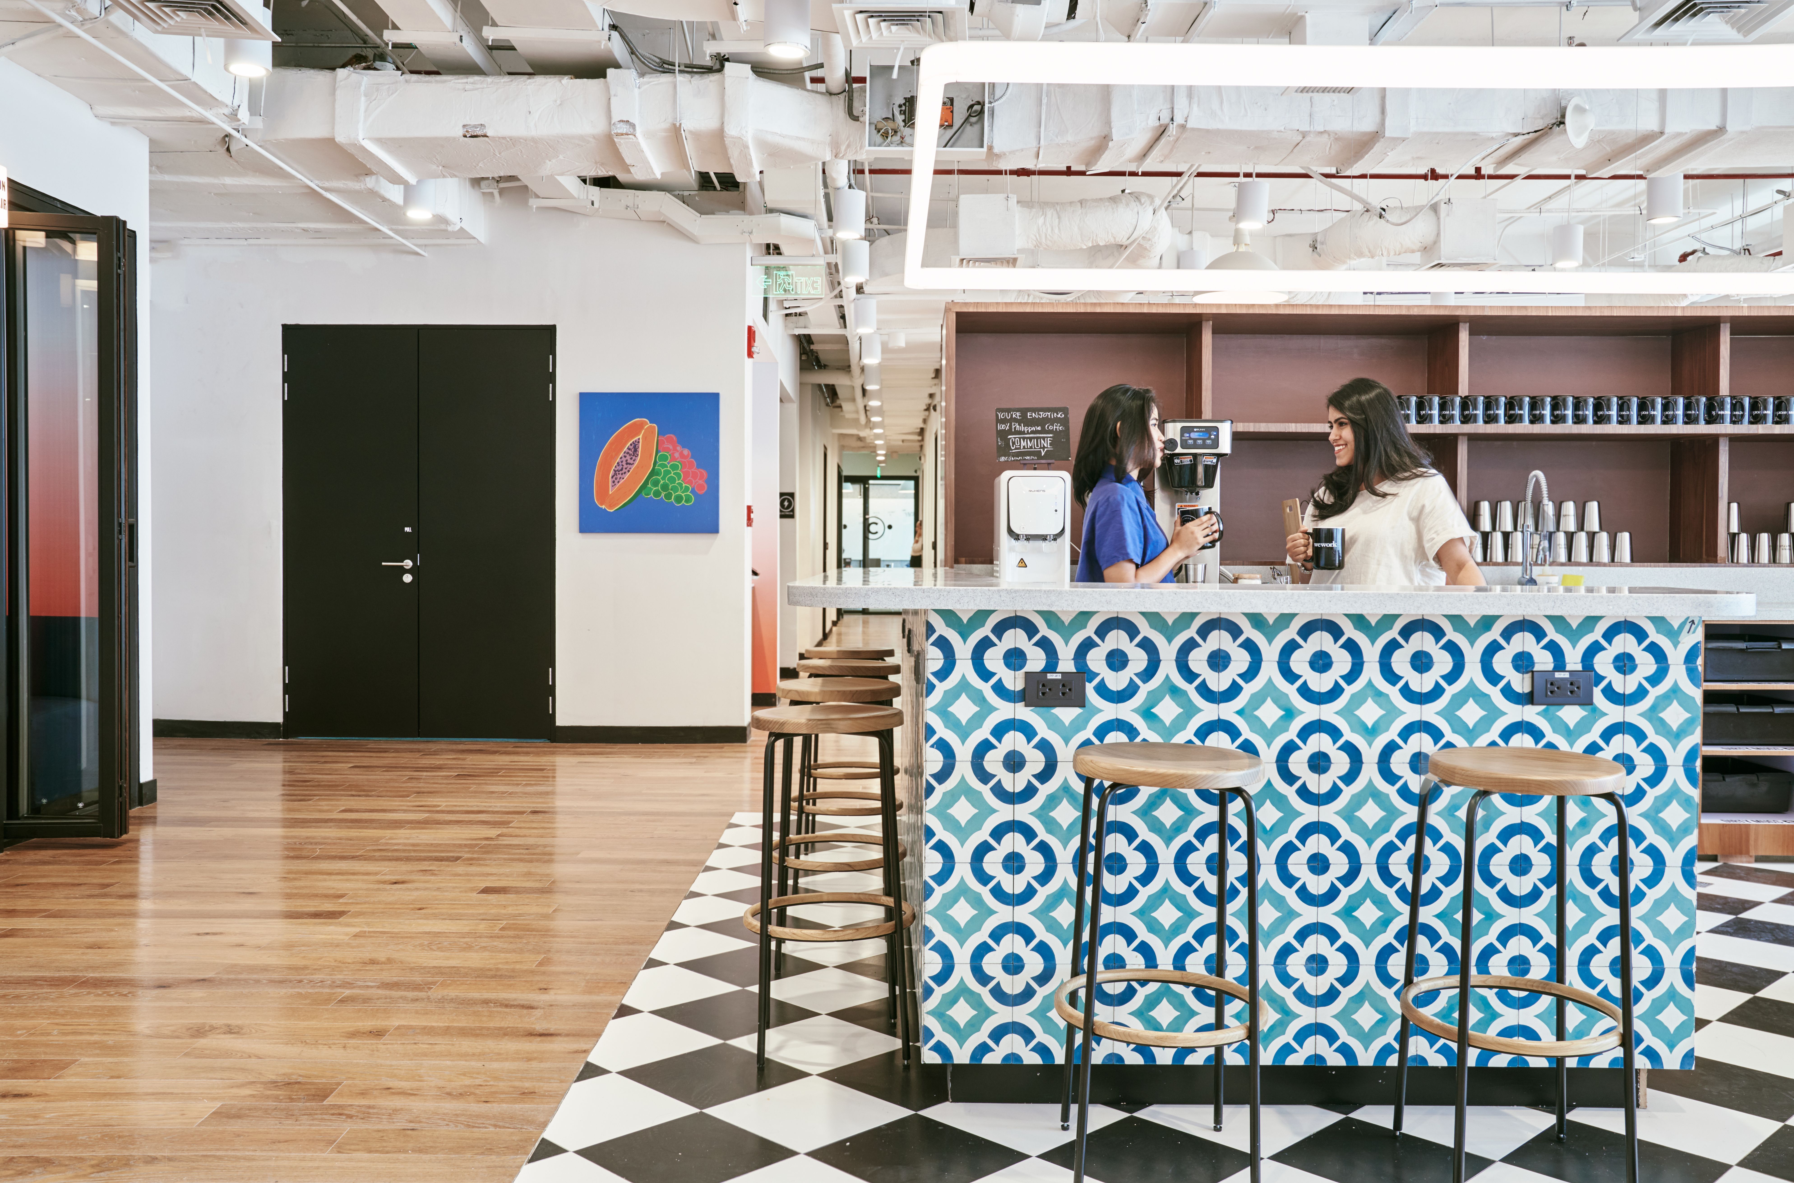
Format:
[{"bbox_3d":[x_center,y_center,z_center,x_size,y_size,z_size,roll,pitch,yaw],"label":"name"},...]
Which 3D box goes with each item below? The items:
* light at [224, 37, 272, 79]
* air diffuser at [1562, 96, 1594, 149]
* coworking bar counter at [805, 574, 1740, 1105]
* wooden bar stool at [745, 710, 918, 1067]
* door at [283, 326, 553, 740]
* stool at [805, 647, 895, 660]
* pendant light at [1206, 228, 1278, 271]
[{"bbox_3d":[-2.048,-1.740,4.881,0.142,0.198,0.142,0,1,0],"label":"light"},{"bbox_3d":[2.585,-1.778,5.858,0.200,0.200,0.100,-1,2,-41],"label":"air diffuser"},{"bbox_3d":[0.694,0.487,4.265,1.810,1.060,2.900,0,1,0],"label":"coworking bar counter"},{"bbox_3d":[-0.148,0.641,3.421,0.380,0.740,0.380,1,1,0],"label":"wooden bar stool"},{"bbox_3d":[-2.736,-0.331,8.865,1.564,2.378,0.090,1,1,0],"label":"door"},{"bbox_3d":[-0.177,0.585,5.766,0.370,0.740,0.370,1,1,0],"label":"stool"},{"bbox_3d":[1.864,-1.786,8.359,0.520,0.400,0.520,1,1,0],"label":"pendant light"}]

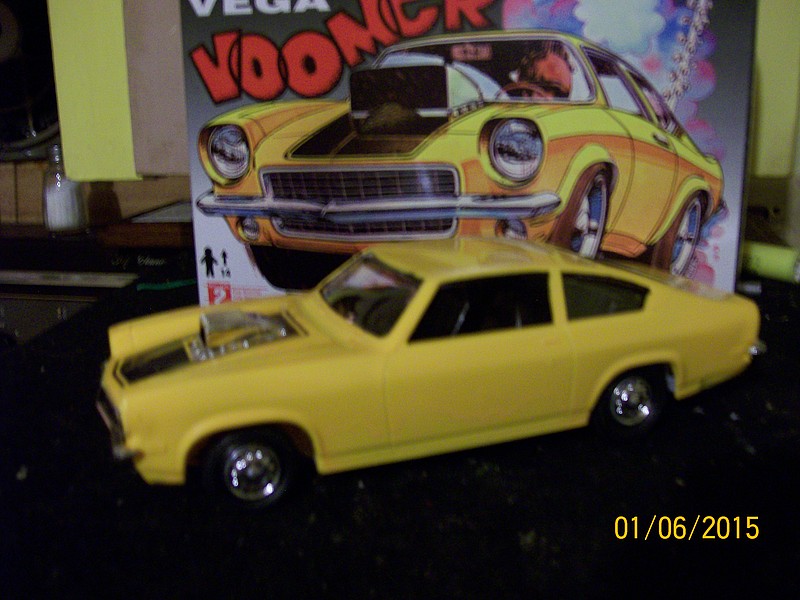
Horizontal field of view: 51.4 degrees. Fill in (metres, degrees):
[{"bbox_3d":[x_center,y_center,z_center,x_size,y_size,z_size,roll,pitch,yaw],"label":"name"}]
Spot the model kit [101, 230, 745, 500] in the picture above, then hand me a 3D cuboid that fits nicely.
[{"bbox_3d":[0.009,0.010,0.223,0.173,0.051,0.066,-7,15,-20],"label":"model kit"}]

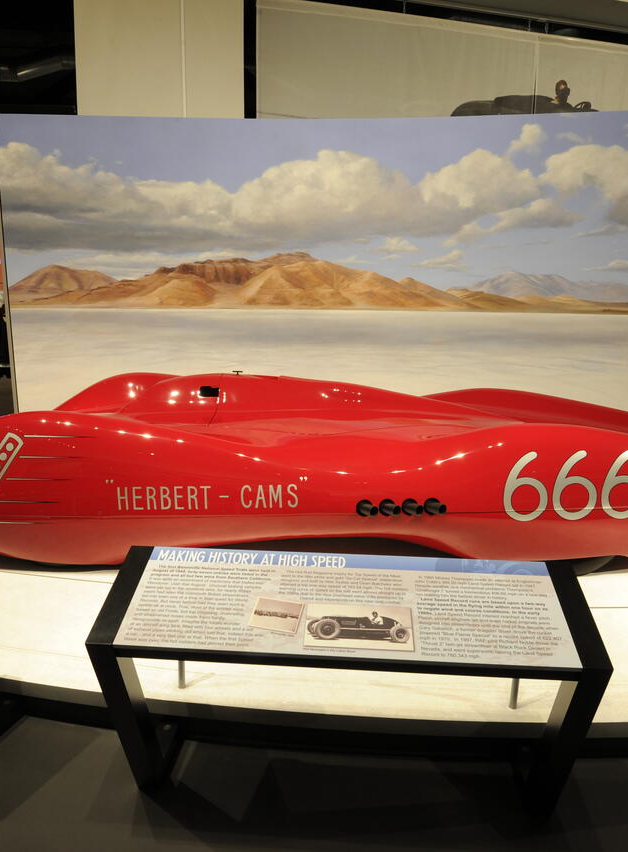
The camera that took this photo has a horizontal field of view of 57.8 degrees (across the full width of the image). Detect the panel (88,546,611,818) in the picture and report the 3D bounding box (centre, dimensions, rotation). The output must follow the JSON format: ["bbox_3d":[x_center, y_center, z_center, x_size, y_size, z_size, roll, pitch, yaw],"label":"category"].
[{"bbox_3d":[0.081,0.751,1.591,1.246,0.763,0.440,1,11,4],"label":"panel"}]

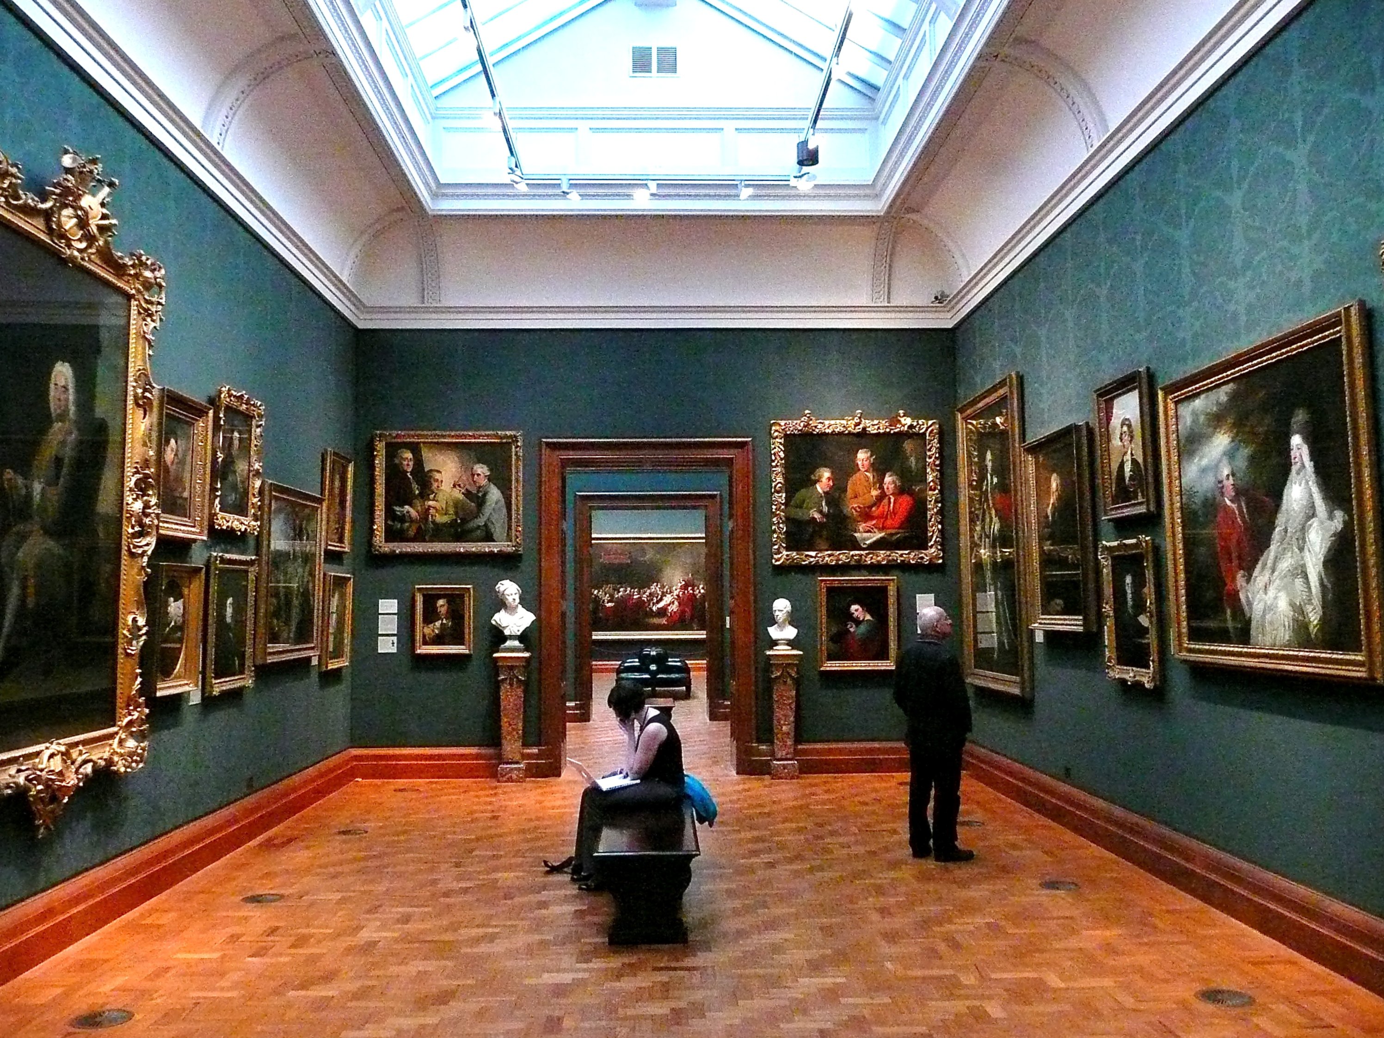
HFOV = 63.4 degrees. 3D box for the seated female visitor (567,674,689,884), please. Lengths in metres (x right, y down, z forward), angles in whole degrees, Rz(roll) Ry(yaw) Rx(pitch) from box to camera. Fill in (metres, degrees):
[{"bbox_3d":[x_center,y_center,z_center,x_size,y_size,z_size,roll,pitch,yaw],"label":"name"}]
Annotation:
[{"bbox_3d":[-0.405,1.575,6.758,0.700,1.210,0.470,0,-4,-2],"label":"seated female visitor"}]

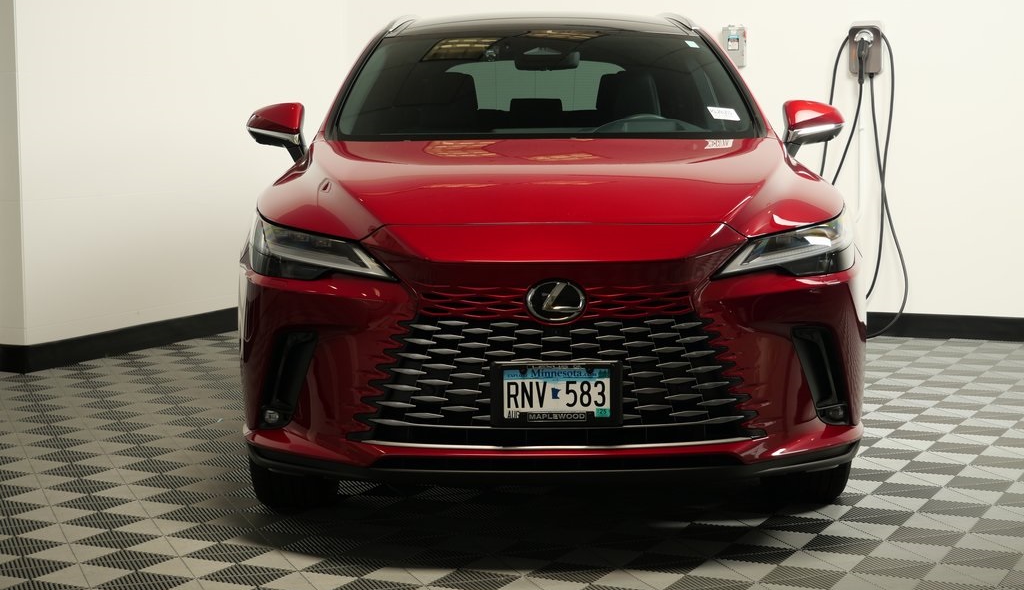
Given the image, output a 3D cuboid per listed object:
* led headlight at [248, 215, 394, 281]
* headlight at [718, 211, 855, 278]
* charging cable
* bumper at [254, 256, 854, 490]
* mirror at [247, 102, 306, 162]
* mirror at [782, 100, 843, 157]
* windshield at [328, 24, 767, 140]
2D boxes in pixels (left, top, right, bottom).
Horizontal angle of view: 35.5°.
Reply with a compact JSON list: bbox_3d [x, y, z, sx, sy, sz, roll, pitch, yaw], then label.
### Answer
[{"bbox_3d":[-0.531,-0.131,4.567,0.460,0.200,0.460,0,5,0],"label":"led headlight"},{"bbox_3d":[0.779,-0.152,4.567,0.460,0.200,0.460,0,5,0],"label":"headlight"},{"bbox_3d":[2.019,-0.637,9.333,0.560,1.784,0.160,2,6,24],"label":"charging cable"},{"bbox_3d":[0.126,0.173,4.537,1.880,0.620,0.620,0,5,0],"label":"bumper"},{"bbox_3d":[-0.865,-0.601,5.869,0.230,0.220,0.190,0,5,0],"label":"mirror"},{"bbox_3d":[1.104,-0.612,5.869,0.230,0.220,0.190,0,5,0],"label":"mirror"},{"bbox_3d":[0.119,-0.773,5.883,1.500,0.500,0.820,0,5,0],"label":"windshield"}]

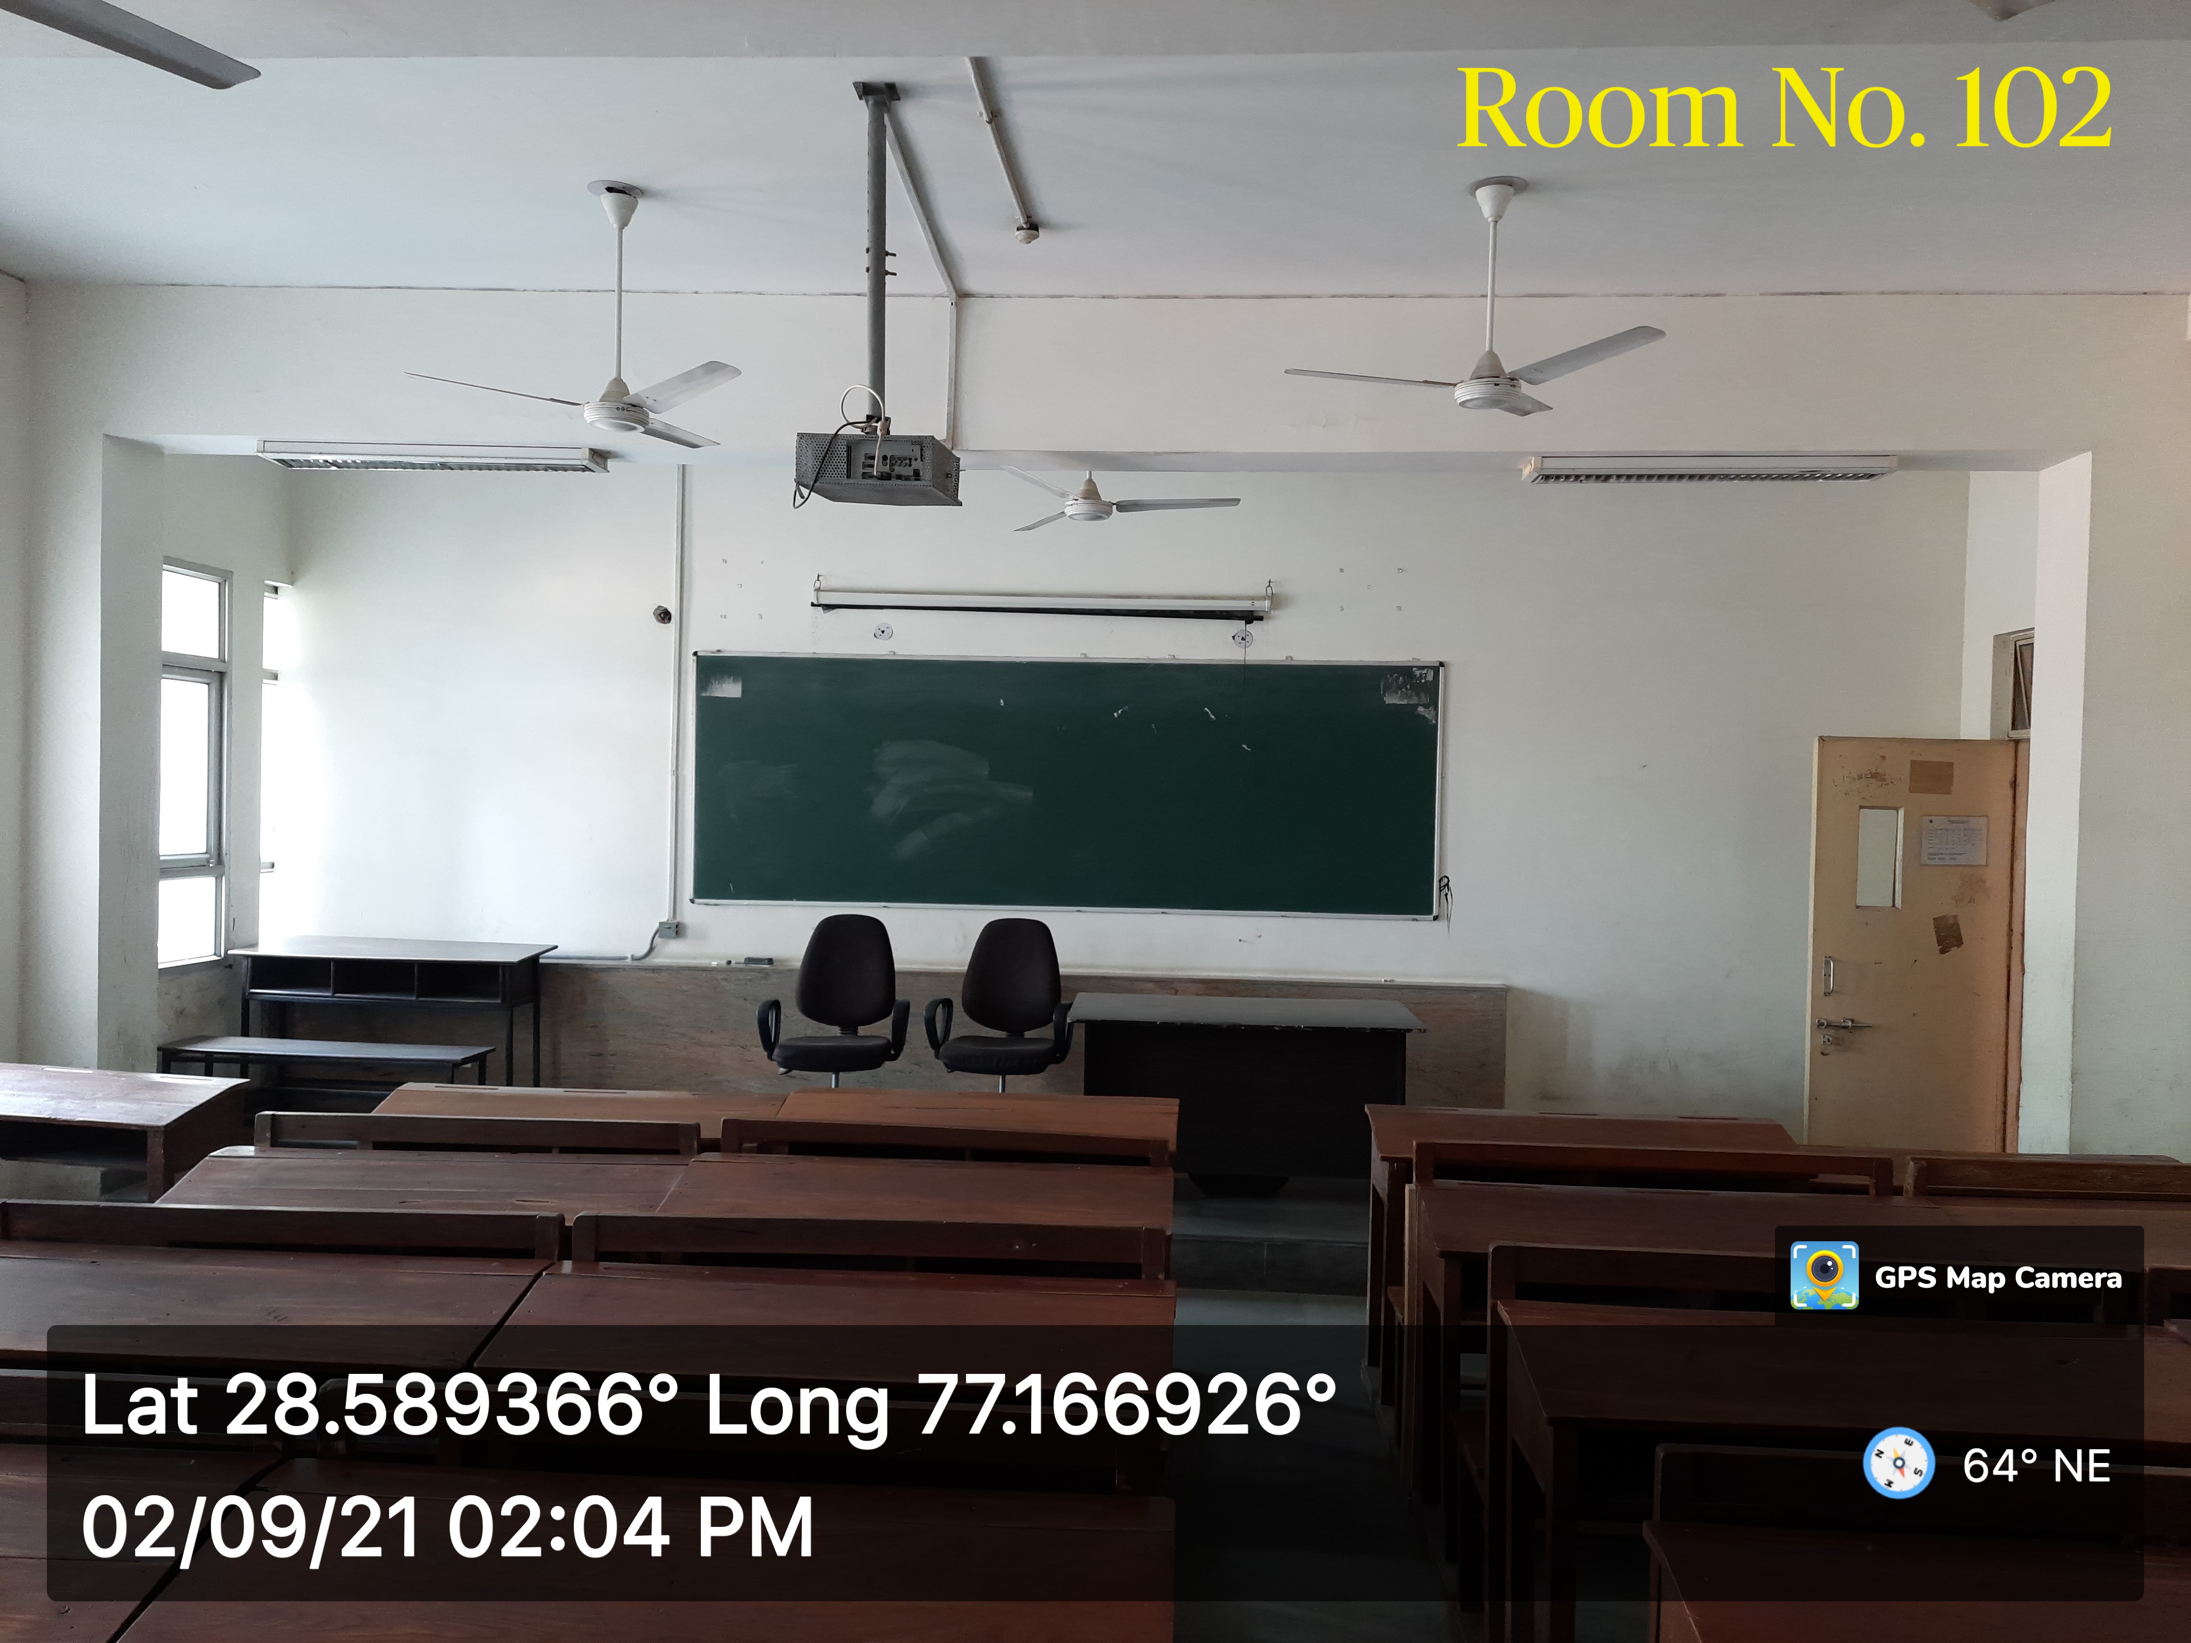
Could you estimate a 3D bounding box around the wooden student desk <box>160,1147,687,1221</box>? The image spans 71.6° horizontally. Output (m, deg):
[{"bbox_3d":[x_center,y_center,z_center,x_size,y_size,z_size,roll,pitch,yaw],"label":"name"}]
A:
[{"bbox_3d":[-1.555,1.209,3.499,1.120,0.790,0.400,1,0,3],"label":"wooden student desk"}]

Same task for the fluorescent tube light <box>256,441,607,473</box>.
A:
[{"bbox_3d":[-2.518,-1.379,5.795,1.270,0.060,0.230,1,0,3],"label":"fluorescent tube light"}]

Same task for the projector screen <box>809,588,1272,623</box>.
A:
[{"bbox_3d":[-0.261,-1.034,7.265,2.210,0.125,0.100,1,1,3],"label":"projector screen"}]

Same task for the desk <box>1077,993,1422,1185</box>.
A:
[{"bbox_3d":[0.573,1.102,6.020,1.319,0.700,0.850,1,0,3],"label":"desk"}]

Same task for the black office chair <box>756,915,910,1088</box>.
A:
[{"bbox_3d":[-1.050,0.899,6.289,0.630,1.030,0.620,1,0,3],"label":"black office chair"}]

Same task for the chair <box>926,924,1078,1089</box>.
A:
[{"bbox_3d":[-0.415,0.935,6.641,0.650,0.990,0.640,1,1,3],"label":"chair"}]

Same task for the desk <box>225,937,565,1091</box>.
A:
[{"bbox_3d":[-3.196,0.971,6.931,1.300,0.785,0.460,1,1,3],"label":"desk"}]

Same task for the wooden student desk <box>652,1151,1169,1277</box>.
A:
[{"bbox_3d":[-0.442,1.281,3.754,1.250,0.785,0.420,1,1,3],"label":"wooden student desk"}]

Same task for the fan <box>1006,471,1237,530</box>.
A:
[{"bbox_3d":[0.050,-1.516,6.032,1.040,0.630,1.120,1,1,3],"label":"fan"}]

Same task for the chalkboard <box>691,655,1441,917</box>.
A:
[{"bbox_3d":[-0.161,-0.180,7.377,3.650,1.220,0.035,1,0,3],"label":"chalkboard"}]

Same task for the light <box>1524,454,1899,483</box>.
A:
[{"bbox_3d":[2.196,-1.260,5.466,1.250,0.065,0.200,1,1,3],"label":"light"}]

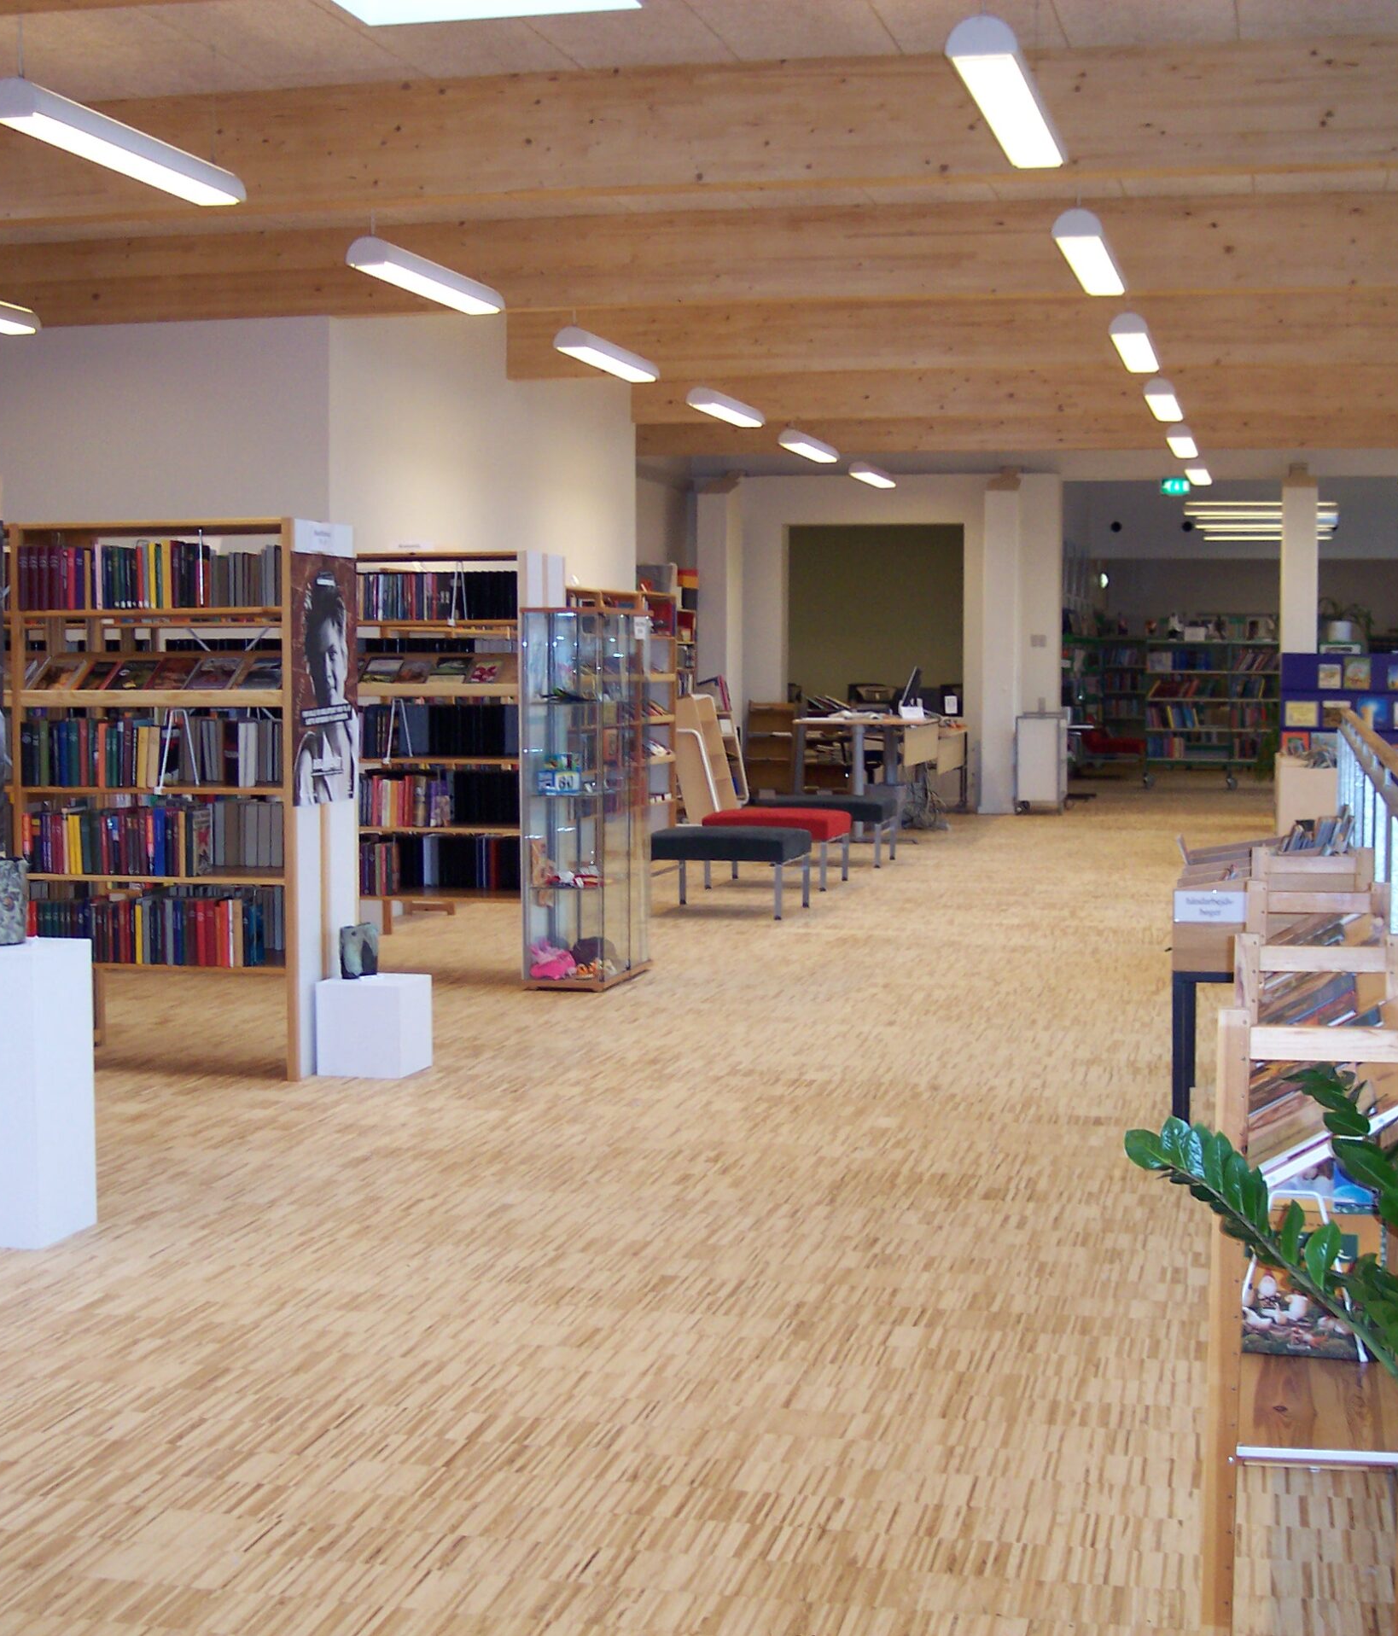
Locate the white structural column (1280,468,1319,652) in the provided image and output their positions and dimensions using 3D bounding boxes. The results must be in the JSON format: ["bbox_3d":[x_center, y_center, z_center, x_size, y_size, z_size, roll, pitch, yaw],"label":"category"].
[{"bbox_3d":[5.649,-1.640,22.572,0.318,3.310,0.450,1,4,14],"label":"white structural column"}]

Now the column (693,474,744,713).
[{"bbox_3d":[0.194,-1.712,23.364,0.310,3.195,0.520,1,4,14],"label":"column"}]

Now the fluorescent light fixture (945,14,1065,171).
[{"bbox_3d":[0.935,-2.133,7.108,0.193,0.108,1.520,1,4,14],"label":"fluorescent light fixture"}]

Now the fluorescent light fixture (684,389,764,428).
[{"bbox_3d":[0.203,-2.891,16.929,0.197,0.113,1.575,1,4,14],"label":"fluorescent light fixture"}]

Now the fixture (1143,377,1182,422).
[{"bbox_3d":[3.151,-2.815,16.162,0.197,0.113,1.575,1,4,14],"label":"fixture"}]

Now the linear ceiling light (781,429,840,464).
[{"bbox_3d":[0.925,-3.086,19.902,0.197,0.113,1.575,1,4,14],"label":"linear ceiling light"}]

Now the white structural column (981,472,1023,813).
[{"bbox_3d":[2.890,-1.653,22.693,0.310,3.195,0.520,1,4,14],"label":"white structural column"}]

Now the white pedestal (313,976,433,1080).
[{"bbox_3d":[-1.113,0.715,8.252,0.295,0.318,0.280,1,4,14],"label":"white pedestal"}]

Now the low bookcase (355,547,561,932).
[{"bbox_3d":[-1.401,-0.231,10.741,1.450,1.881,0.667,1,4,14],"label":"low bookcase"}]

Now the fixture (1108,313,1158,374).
[{"bbox_3d":[2.313,-2.496,12.653,0.193,0.108,1.520,1,4,14],"label":"fixture"}]

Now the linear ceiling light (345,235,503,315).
[{"bbox_3d":[-1.248,-2.515,11.190,0.197,0.113,1.575,1,4,14],"label":"linear ceiling light"}]

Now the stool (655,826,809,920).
[{"bbox_3d":[0.196,0.292,13.594,0.760,0.476,0.753,1,4,14],"label":"stool"}]

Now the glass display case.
[{"bbox_3d":[-0.489,-0.095,10.601,0.352,1.636,0.745,1,4,14],"label":"glass display case"}]

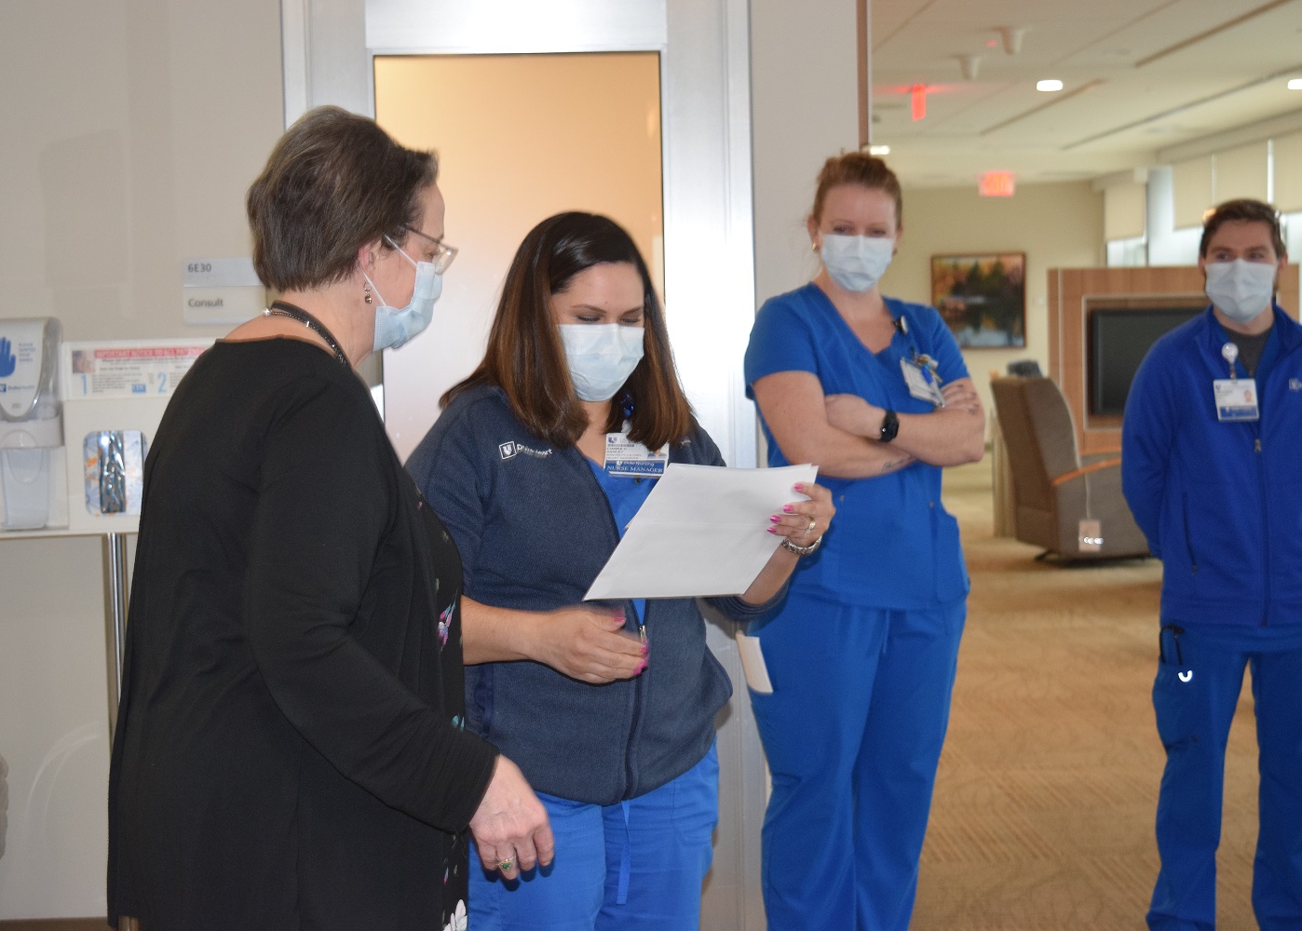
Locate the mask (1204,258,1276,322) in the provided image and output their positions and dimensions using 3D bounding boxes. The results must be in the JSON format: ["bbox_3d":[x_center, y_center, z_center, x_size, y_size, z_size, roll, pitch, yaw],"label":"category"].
[{"bbox_3d":[1.224,-0.368,4.578,0.150,0.125,0.095,0,9,20],"label":"mask"}]

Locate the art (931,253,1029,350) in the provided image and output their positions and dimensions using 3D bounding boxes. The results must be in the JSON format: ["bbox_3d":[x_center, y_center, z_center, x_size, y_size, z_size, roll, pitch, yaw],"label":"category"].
[{"bbox_3d":[3.081,-1.551,20.811,0.955,0.904,0.040,1,5,22],"label":"art"}]

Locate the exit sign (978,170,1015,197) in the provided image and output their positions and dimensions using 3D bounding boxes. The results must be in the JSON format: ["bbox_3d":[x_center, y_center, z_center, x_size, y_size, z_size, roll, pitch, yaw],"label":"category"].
[{"bbox_3d":[2.842,-2.318,18.200,0.300,0.205,0.050,-1,4,4],"label":"exit sign"}]

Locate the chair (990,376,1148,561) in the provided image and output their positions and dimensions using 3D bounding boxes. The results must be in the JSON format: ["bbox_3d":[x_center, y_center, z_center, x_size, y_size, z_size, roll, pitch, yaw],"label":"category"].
[{"bbox_3d":[2.475,-0.015,12.589,0.880,1.050,0.720,-2,4,-8],"label":"chair"}]

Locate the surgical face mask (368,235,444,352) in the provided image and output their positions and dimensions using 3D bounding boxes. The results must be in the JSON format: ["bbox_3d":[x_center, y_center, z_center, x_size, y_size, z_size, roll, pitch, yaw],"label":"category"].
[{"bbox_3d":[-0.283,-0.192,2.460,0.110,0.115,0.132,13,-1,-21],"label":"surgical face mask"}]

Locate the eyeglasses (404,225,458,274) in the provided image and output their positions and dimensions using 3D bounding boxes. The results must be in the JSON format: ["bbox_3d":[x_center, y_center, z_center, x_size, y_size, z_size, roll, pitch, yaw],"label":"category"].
[{"bbox_3d":[-0.301,-0.239,2.457,0.140,0.045,0.137,17,-2,-21],"label":"eyeglasses"}]

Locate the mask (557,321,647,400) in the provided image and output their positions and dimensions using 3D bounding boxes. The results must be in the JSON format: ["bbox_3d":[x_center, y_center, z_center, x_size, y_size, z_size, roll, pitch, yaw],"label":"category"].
[{"bbox_3d":[-0.069,-0.138,2.950,0.136,0.112,0.088,-3,27,-18],"label":"mask"}]

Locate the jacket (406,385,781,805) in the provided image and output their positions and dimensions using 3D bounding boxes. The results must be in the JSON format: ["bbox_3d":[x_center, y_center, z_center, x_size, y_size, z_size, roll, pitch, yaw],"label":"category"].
[{"bbox_3d":[-0.080,0.161,3.040,0.480,0.560,0.330,-3,5,-20],"label":"jacket"}]

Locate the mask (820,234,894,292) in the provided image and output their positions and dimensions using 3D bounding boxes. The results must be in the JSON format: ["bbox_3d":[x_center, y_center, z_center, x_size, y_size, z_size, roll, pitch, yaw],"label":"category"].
[{"bbox_3d":[0.344,-0.346,3.729,0.130,0.100,0.088,2,12,-4],"label":"mask"}]

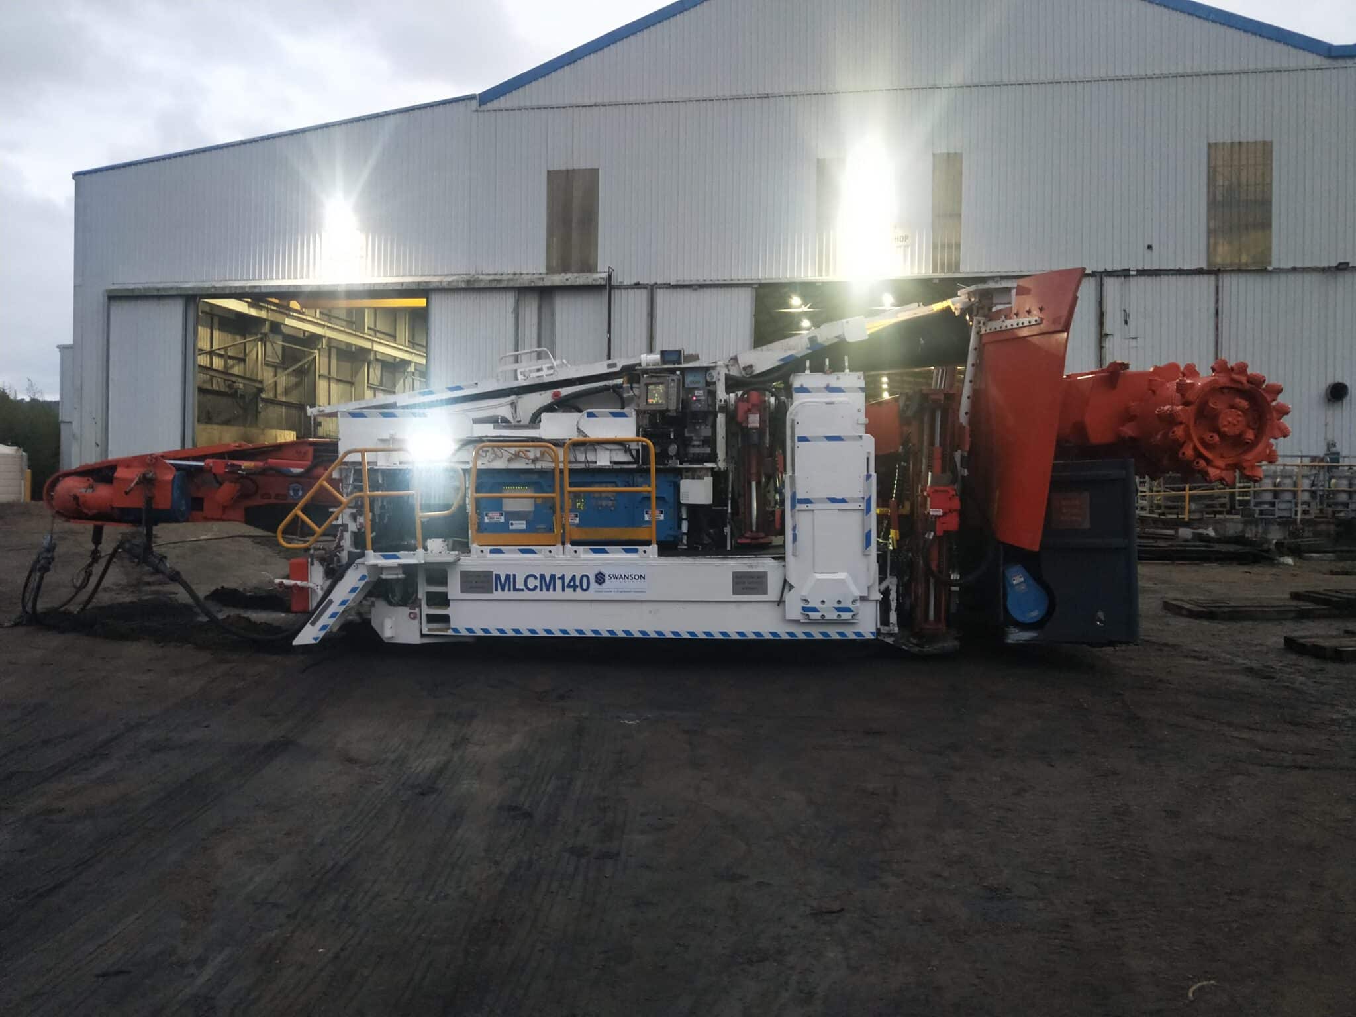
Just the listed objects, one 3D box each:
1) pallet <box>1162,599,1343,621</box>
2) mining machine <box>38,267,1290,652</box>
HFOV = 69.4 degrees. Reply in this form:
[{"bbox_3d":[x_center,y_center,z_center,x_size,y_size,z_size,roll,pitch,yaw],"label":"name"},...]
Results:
[{"bbox_3d":[6.750,1.200,11.650,1.450,0.120,1.200,0,0,5],"label":"pallet"},{"bbox_3d":[-0.880,-0.410,10.750,12.100,3.300,4.900,0,0,6],"label":"mining machine"}]

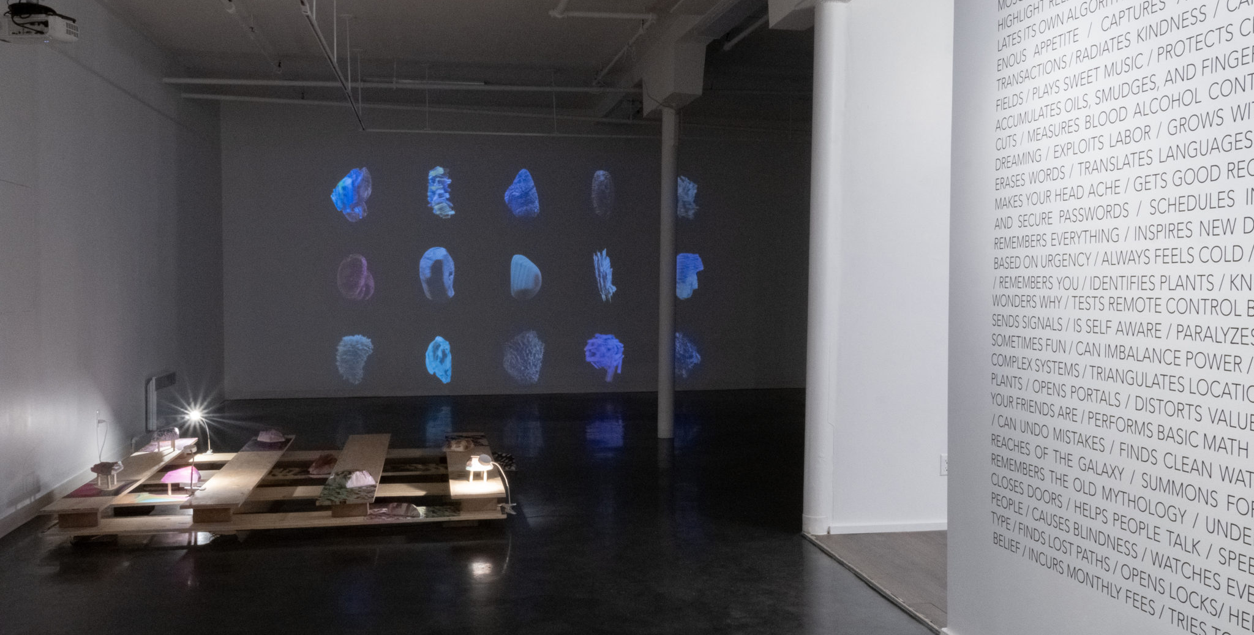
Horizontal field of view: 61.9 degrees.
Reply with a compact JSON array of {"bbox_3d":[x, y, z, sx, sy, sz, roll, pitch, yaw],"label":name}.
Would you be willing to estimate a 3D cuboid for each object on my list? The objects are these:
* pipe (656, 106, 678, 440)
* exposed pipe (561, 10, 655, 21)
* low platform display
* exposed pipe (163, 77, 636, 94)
[{"bbox_3d":[0.345,-0.362,8.871,0.140,2.783,0.140,0,3,-11],"label":"pipe"},{"bbox_3d":[-0.129,-2.074,7.173,0.650,0.042,0.042,0,3,-8],"label":"exposed pipe"},{"bbox_3d":[-2.045,1.032,6.699,2.380,0.199,2.292,0,3,-11],"label":"low platform display"},{"bbox_3d":[-1.933,-2.076,9.351,4.167,0.046,0.046,-1,3,-11],"label":"exposed pipe"}]

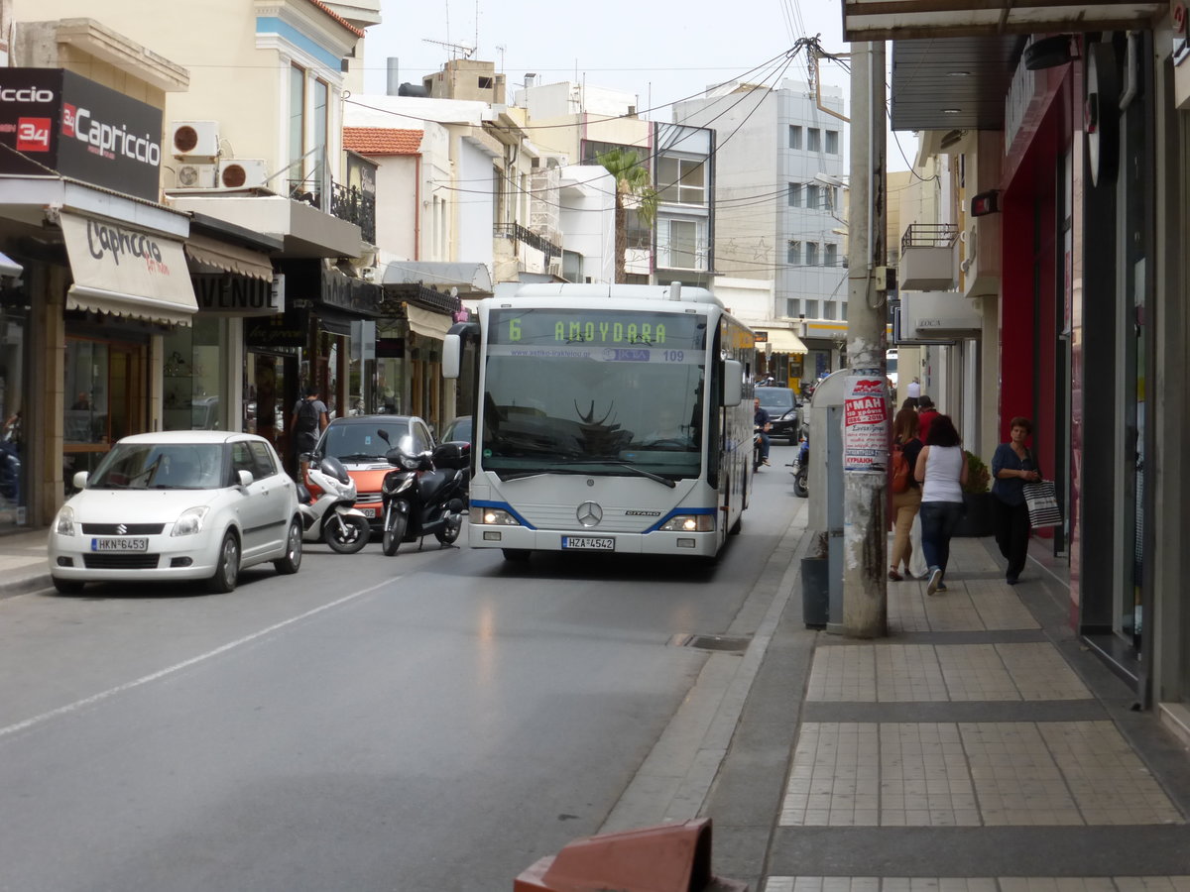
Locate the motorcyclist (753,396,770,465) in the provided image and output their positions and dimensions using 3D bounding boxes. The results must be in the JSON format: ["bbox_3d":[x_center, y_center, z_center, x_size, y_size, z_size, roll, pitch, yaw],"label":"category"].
[{"bbox_3d":[3.330,-0.285,49.500,0.650,1.420,0.850,1,1,7],"label":"motorcyclist"}]

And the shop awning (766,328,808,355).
[{"bbox_3d":[8.350,-4.750,109.000,2.600,1.300,1.400,1,0,-25],"label":"shop awning"}]

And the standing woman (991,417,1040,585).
[{"bbox_3d":[3.900,0.510,22.300,0.500,1.560,0.380,1,0,-3],"label":"standing woman"}]

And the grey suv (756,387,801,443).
[{"bbox_3d":[4.550,-0.780,63.600,1.740,1.500,4.100,1,2,7],"label":"grey suv"}]

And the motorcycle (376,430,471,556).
[{"bbox_3d":[-1.960,0.540,28.300,0.780,1.380,2.080,1,1,27],"label":"motorcycle"}]

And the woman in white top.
[{"bbox_3d":[3.145,0.530,21.900,0.520,1.640,0.500,1,1,5],"label":"woman in white top"}]

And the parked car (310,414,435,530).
[{"bbox_3d":[-2.830,0.410,30.800,1.530,1.545,2.600,0,1,5],"label":"parked car"}]

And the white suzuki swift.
[{"bbox_3d":[-4.104,0.607,23.810,1.710,1.505,3.700,1,1,7],"label":"white suzuki swift"}]

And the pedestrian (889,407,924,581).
[{"bbox_3d":[3.050,0.469,23.700,0.500,1.680,0.520,1,1,18],"label":"pedestrian"}]

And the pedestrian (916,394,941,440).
[{"bbox_3d":[4.140,0.240,30.000,0.520,1.730,0.420,1,1,0],"label":"pedestrian"}]

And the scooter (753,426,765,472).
[{"bbox_3d":[3.360,-0.020,52.800,0.720,1.120,1.900,1,2,6],"label":"scooter"}]

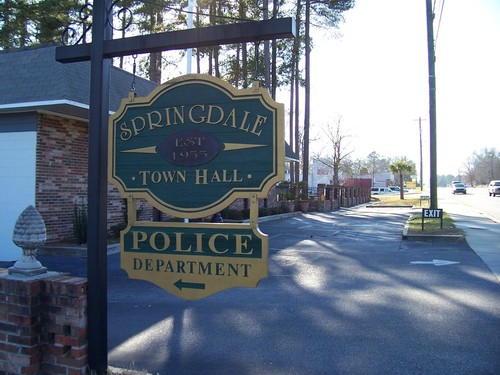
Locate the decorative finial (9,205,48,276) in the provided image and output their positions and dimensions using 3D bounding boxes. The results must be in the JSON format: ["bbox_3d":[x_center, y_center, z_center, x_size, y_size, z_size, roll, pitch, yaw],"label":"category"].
[{"bbox_3d":[-1.580,0.372,3.520,0.245,0.487,0.245,1,0,27],"label":"decorative finial"}]

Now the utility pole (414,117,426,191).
[{"bbox_3d":[33.200,-6.400,95.500,2.400,14.300,0.350,1,0,20],"label":"utility pole"}]

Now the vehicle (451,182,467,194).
[{"bbox_3d":[29.200,0.200,69.000,1.820,1.560,4.600,1,0,20],"label":"vehicle"}]

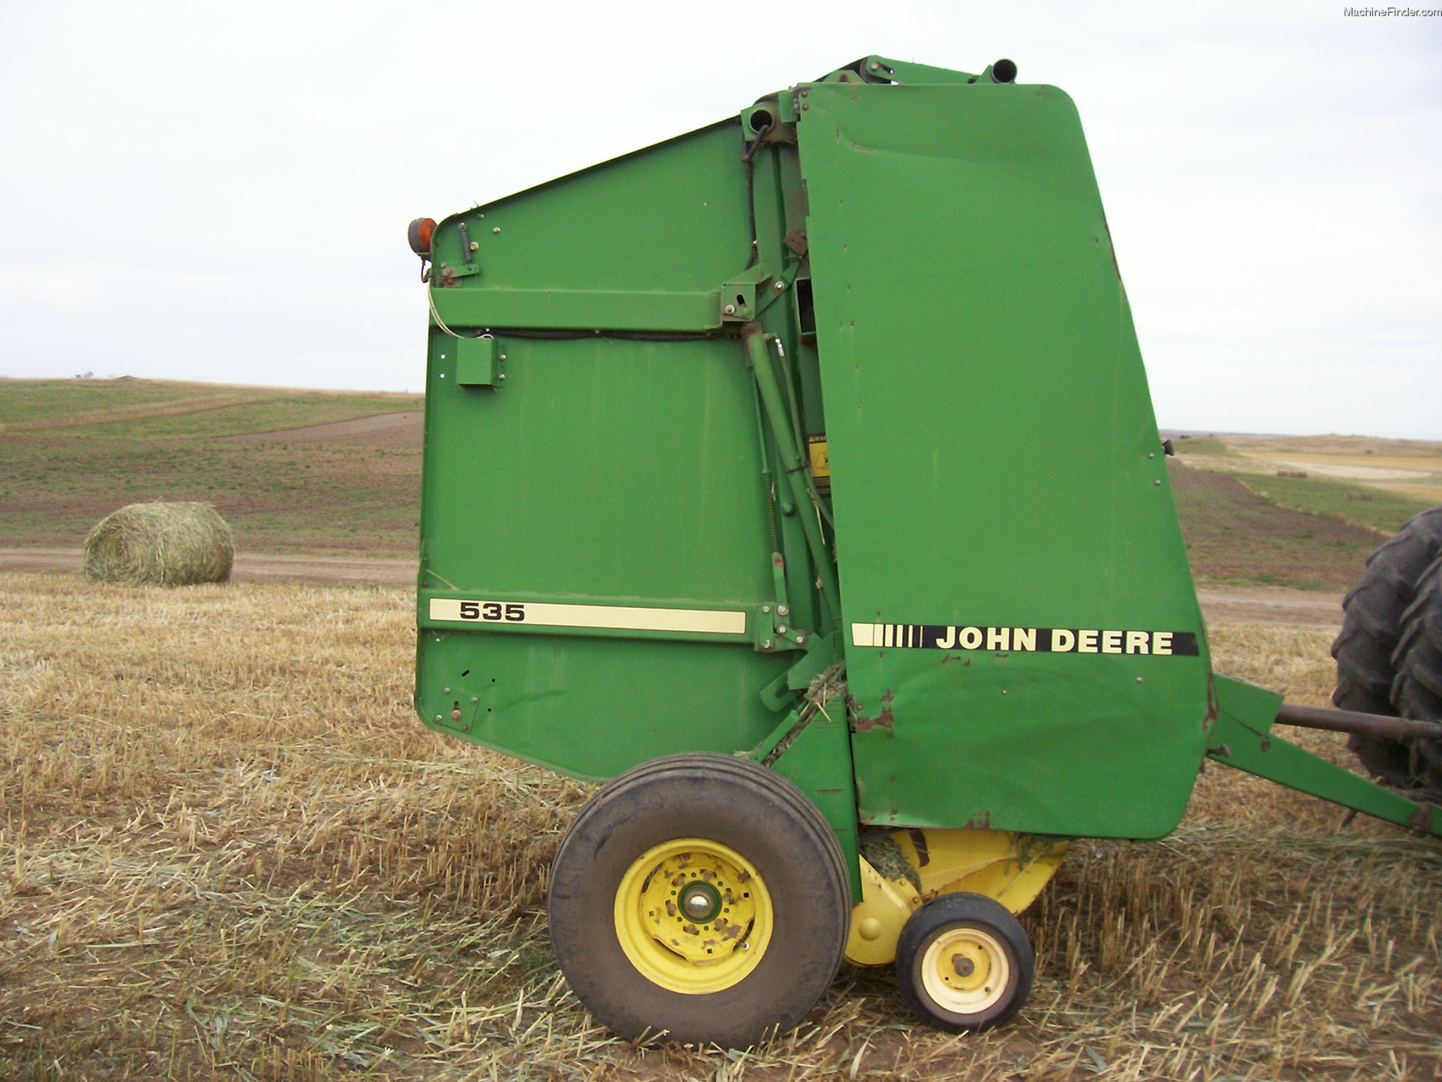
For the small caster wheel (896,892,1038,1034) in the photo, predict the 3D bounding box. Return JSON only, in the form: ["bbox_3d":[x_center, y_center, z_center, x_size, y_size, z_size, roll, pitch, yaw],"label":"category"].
[{"bbox_3d":[0.671,1.162,3.900,0.375,0.373,0.155,1,3,6],"label":"small caster wheel"}]

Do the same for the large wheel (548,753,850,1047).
[{"bbox_3d":[-0.053,0.948,3.735,0.780,0.775,0.320,1,3,8],"label":"large wheel"}]

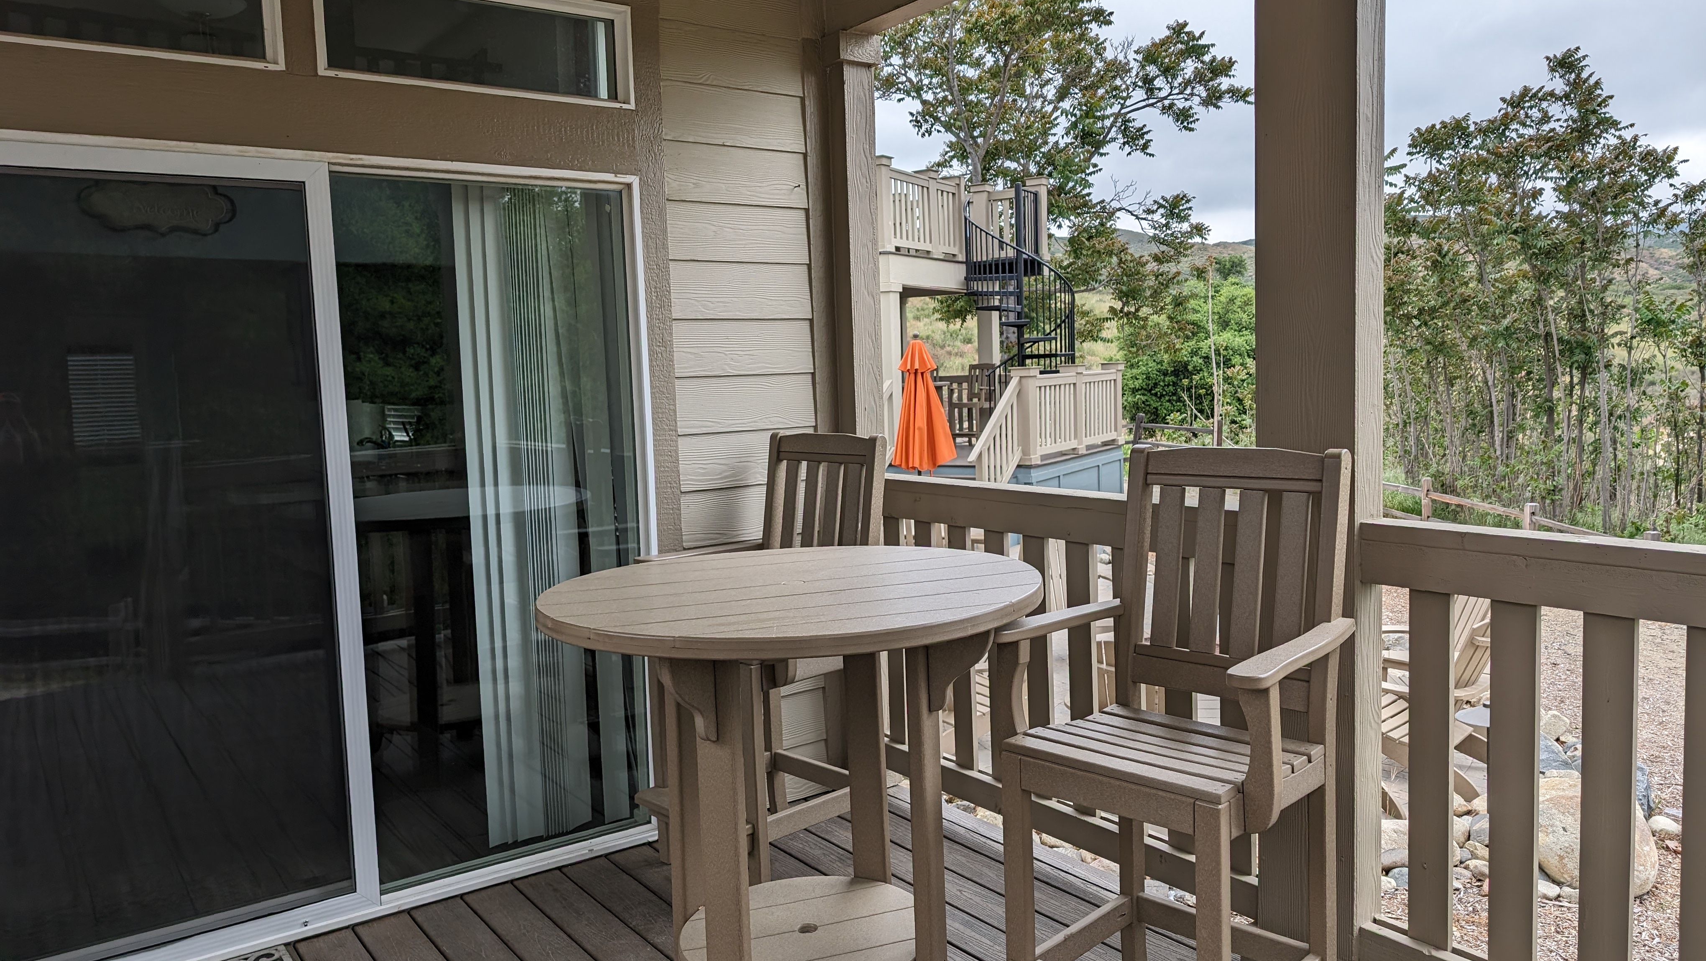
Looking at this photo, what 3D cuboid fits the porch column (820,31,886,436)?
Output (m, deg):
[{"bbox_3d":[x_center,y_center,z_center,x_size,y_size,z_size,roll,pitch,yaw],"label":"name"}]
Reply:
[{"bbox_3d":[0.033,-0.190,3.978,0.145,2.520,0.120,-6,6,-36],"label":"porch column"}]

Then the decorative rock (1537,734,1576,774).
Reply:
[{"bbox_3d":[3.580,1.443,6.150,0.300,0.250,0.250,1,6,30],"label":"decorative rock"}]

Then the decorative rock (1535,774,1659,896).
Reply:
[{"bbox_3d":[3.130,1.505,5.050,0.560,0.450,0.460,1,6,32],"label":"decorative rock"}]

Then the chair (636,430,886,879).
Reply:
[{"bbox_3d":[-0.264,0.514,3.431,0.585,1.243,0.640,3,7,42],"label":"chair"}]

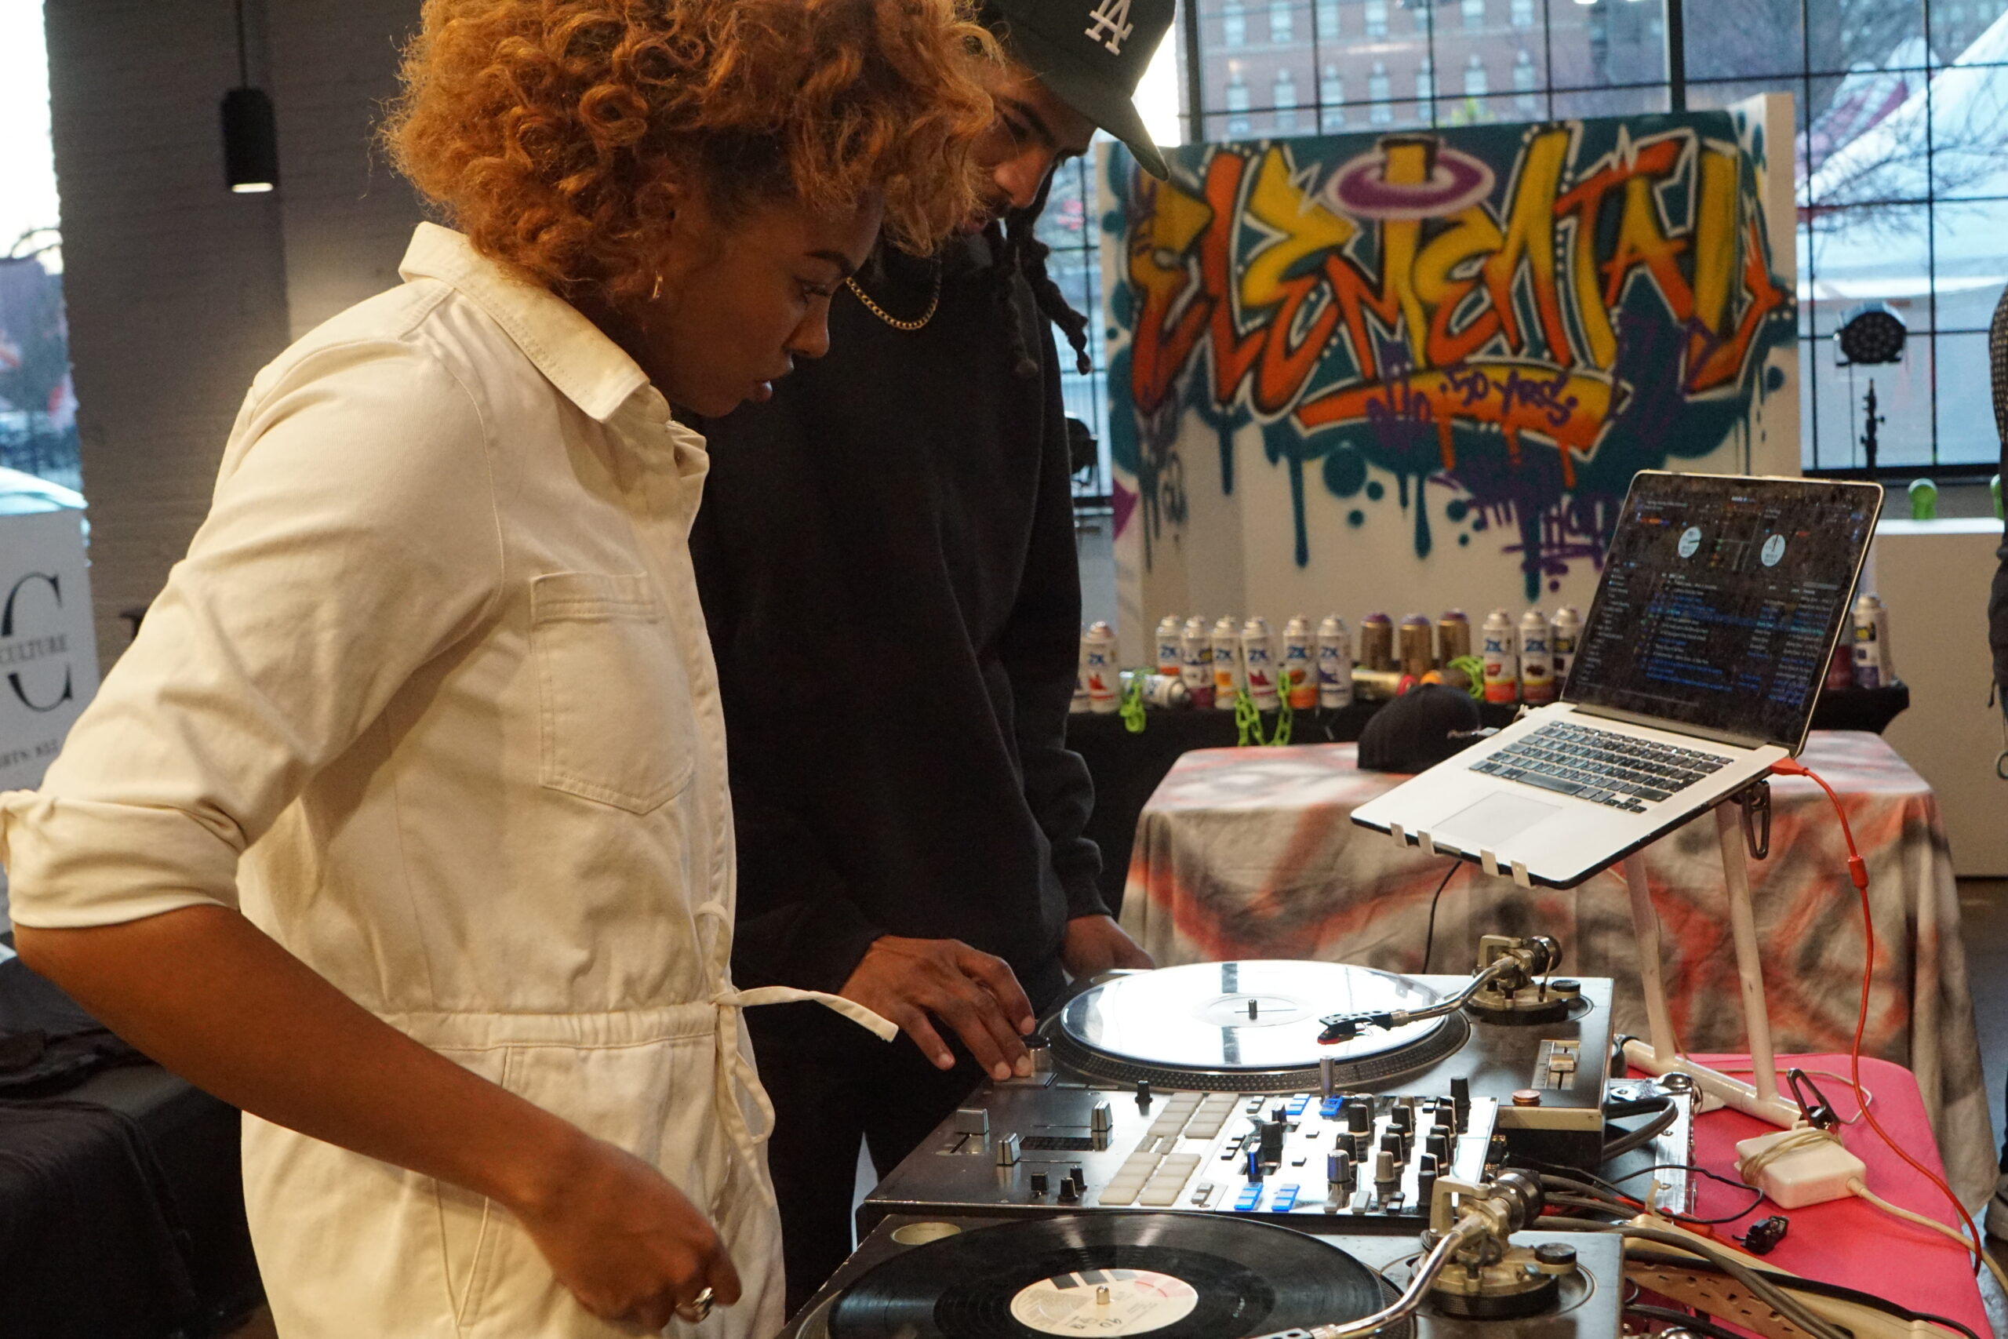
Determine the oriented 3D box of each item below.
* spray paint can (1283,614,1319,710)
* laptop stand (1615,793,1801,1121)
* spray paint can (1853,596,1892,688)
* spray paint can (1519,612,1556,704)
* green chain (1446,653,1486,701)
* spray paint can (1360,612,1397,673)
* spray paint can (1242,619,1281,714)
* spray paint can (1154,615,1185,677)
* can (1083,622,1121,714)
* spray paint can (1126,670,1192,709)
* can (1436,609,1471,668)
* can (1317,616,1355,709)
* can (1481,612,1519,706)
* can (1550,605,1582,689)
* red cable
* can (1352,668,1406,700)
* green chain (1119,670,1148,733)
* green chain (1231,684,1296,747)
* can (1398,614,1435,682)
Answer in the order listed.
[{"bbox_3d":[0.613,-0.016,4.830,0.066,0.191,0.066,-3,6,0],"label":"spray paint can"},{"bbox_3d":[0.539,0.243,2.135,0.285,0.343,0.280,-6,7,-20],"label":"laptop stand"},{"bbox_3d":[1.761,-0.057,4.750,0.066,0.191,0.066,-3,6,0],"label":"spray paint can"},{"bbox_3d":[1.097,-0.026,4.830,0.067,0.190,0.067,-2,7,13],"label":"spray paint can"},{"bbox_3d":[0.950,0.018,4.810,0.080,0.092,0.080,-1,6,11],"label":"green chain"},{"bbox_3d":[0.796,-0.032,4.982,0.066,0.176,0.066,-2,6,9],"label":"spray paint can"},{"bbox_3d":[0.540,-0.015,4.890,0.067,0.190,0.067,-7,6,7],"label":"spray paint can"},{"bbox_3d":[0.362,-0.018,5.000,0.067,0.190,0.067,-3,6,0],"label":"spray paint can"},{"bbox_3d":[0.205,-0.005,4.910,0.066,0.191,0.066,-3,6,0],"label":"can"},{"bbox_3d":[0.322,0.044,4.910,0.067,0.067,0.190,-8,8,-39],"label":"spray paint can"},{"bbox_3d":[0.951,-0.026,4.930,0.066,0.195,0.066,-2,6,11],"label":"can"},{"bbox_3d":[0.681,-0.017,4.820,0.066,0.191,0.066,-3,6,0],"label":"can"},{"bbox_3d":[1.028,-0.026,4.850,0.067,0.190,0.067,-3,6,0],"label":"can"},{"bbox_3d":[1.161,-0.035,4.820,0.066,0.191,0.066,-3,6,0],"label":"can"},{"bbox_3d":[0.708,0.252,1.860,0.096,0.321,0.383,-3,6,0],"label":"red cable"},{"bbox_3d":[0.801,0.040,4.830,0.066,0.066,0.180,-8,8,-39],"label":"can"},{"bbox_3d":[0.271,0.069,4.880,0.062,0.130,0.070,-3,6,0],"label":"green chain"},{"bbox_3d":[0.538,0.099,4.850,0.135,0.140,0.070,-3,6,0],"label":"green chain"},{"bbox_3d":[0.870,-0.030,4.942,0.066,0.175,0.066,-3,6,0],"label":"can"}]

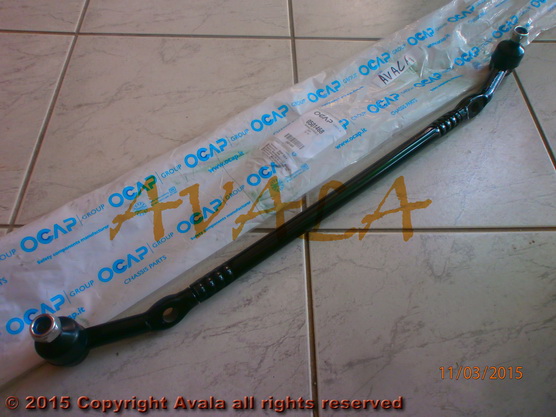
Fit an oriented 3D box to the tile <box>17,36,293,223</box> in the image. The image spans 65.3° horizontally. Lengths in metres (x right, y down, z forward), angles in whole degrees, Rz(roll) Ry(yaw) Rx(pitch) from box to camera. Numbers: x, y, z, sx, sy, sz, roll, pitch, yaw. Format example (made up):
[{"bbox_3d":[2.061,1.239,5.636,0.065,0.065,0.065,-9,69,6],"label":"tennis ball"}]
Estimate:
[{"bbox_3d":[-0.139,-0.120,0.587,0.330,0.009,0.330,0,59,-3],"label":"tile"}]

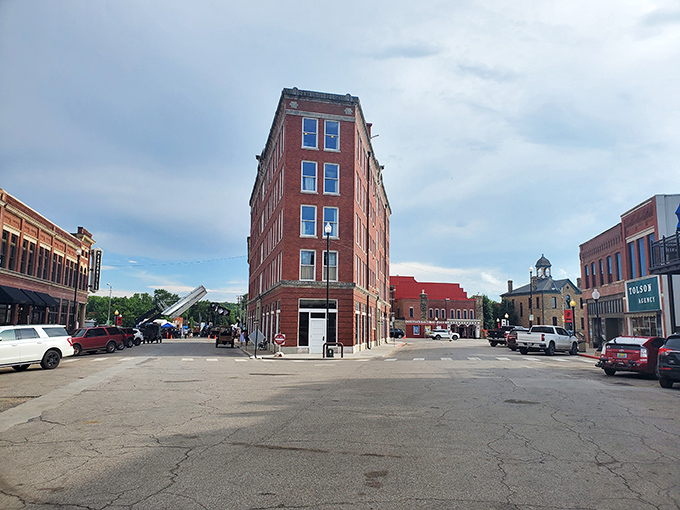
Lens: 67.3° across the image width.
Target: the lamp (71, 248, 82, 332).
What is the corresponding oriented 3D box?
[{"bbox_3d":[-20.399,3.343,39.400,0.480,7.815,0.480,1,-8,0],"label":"lamp"}]

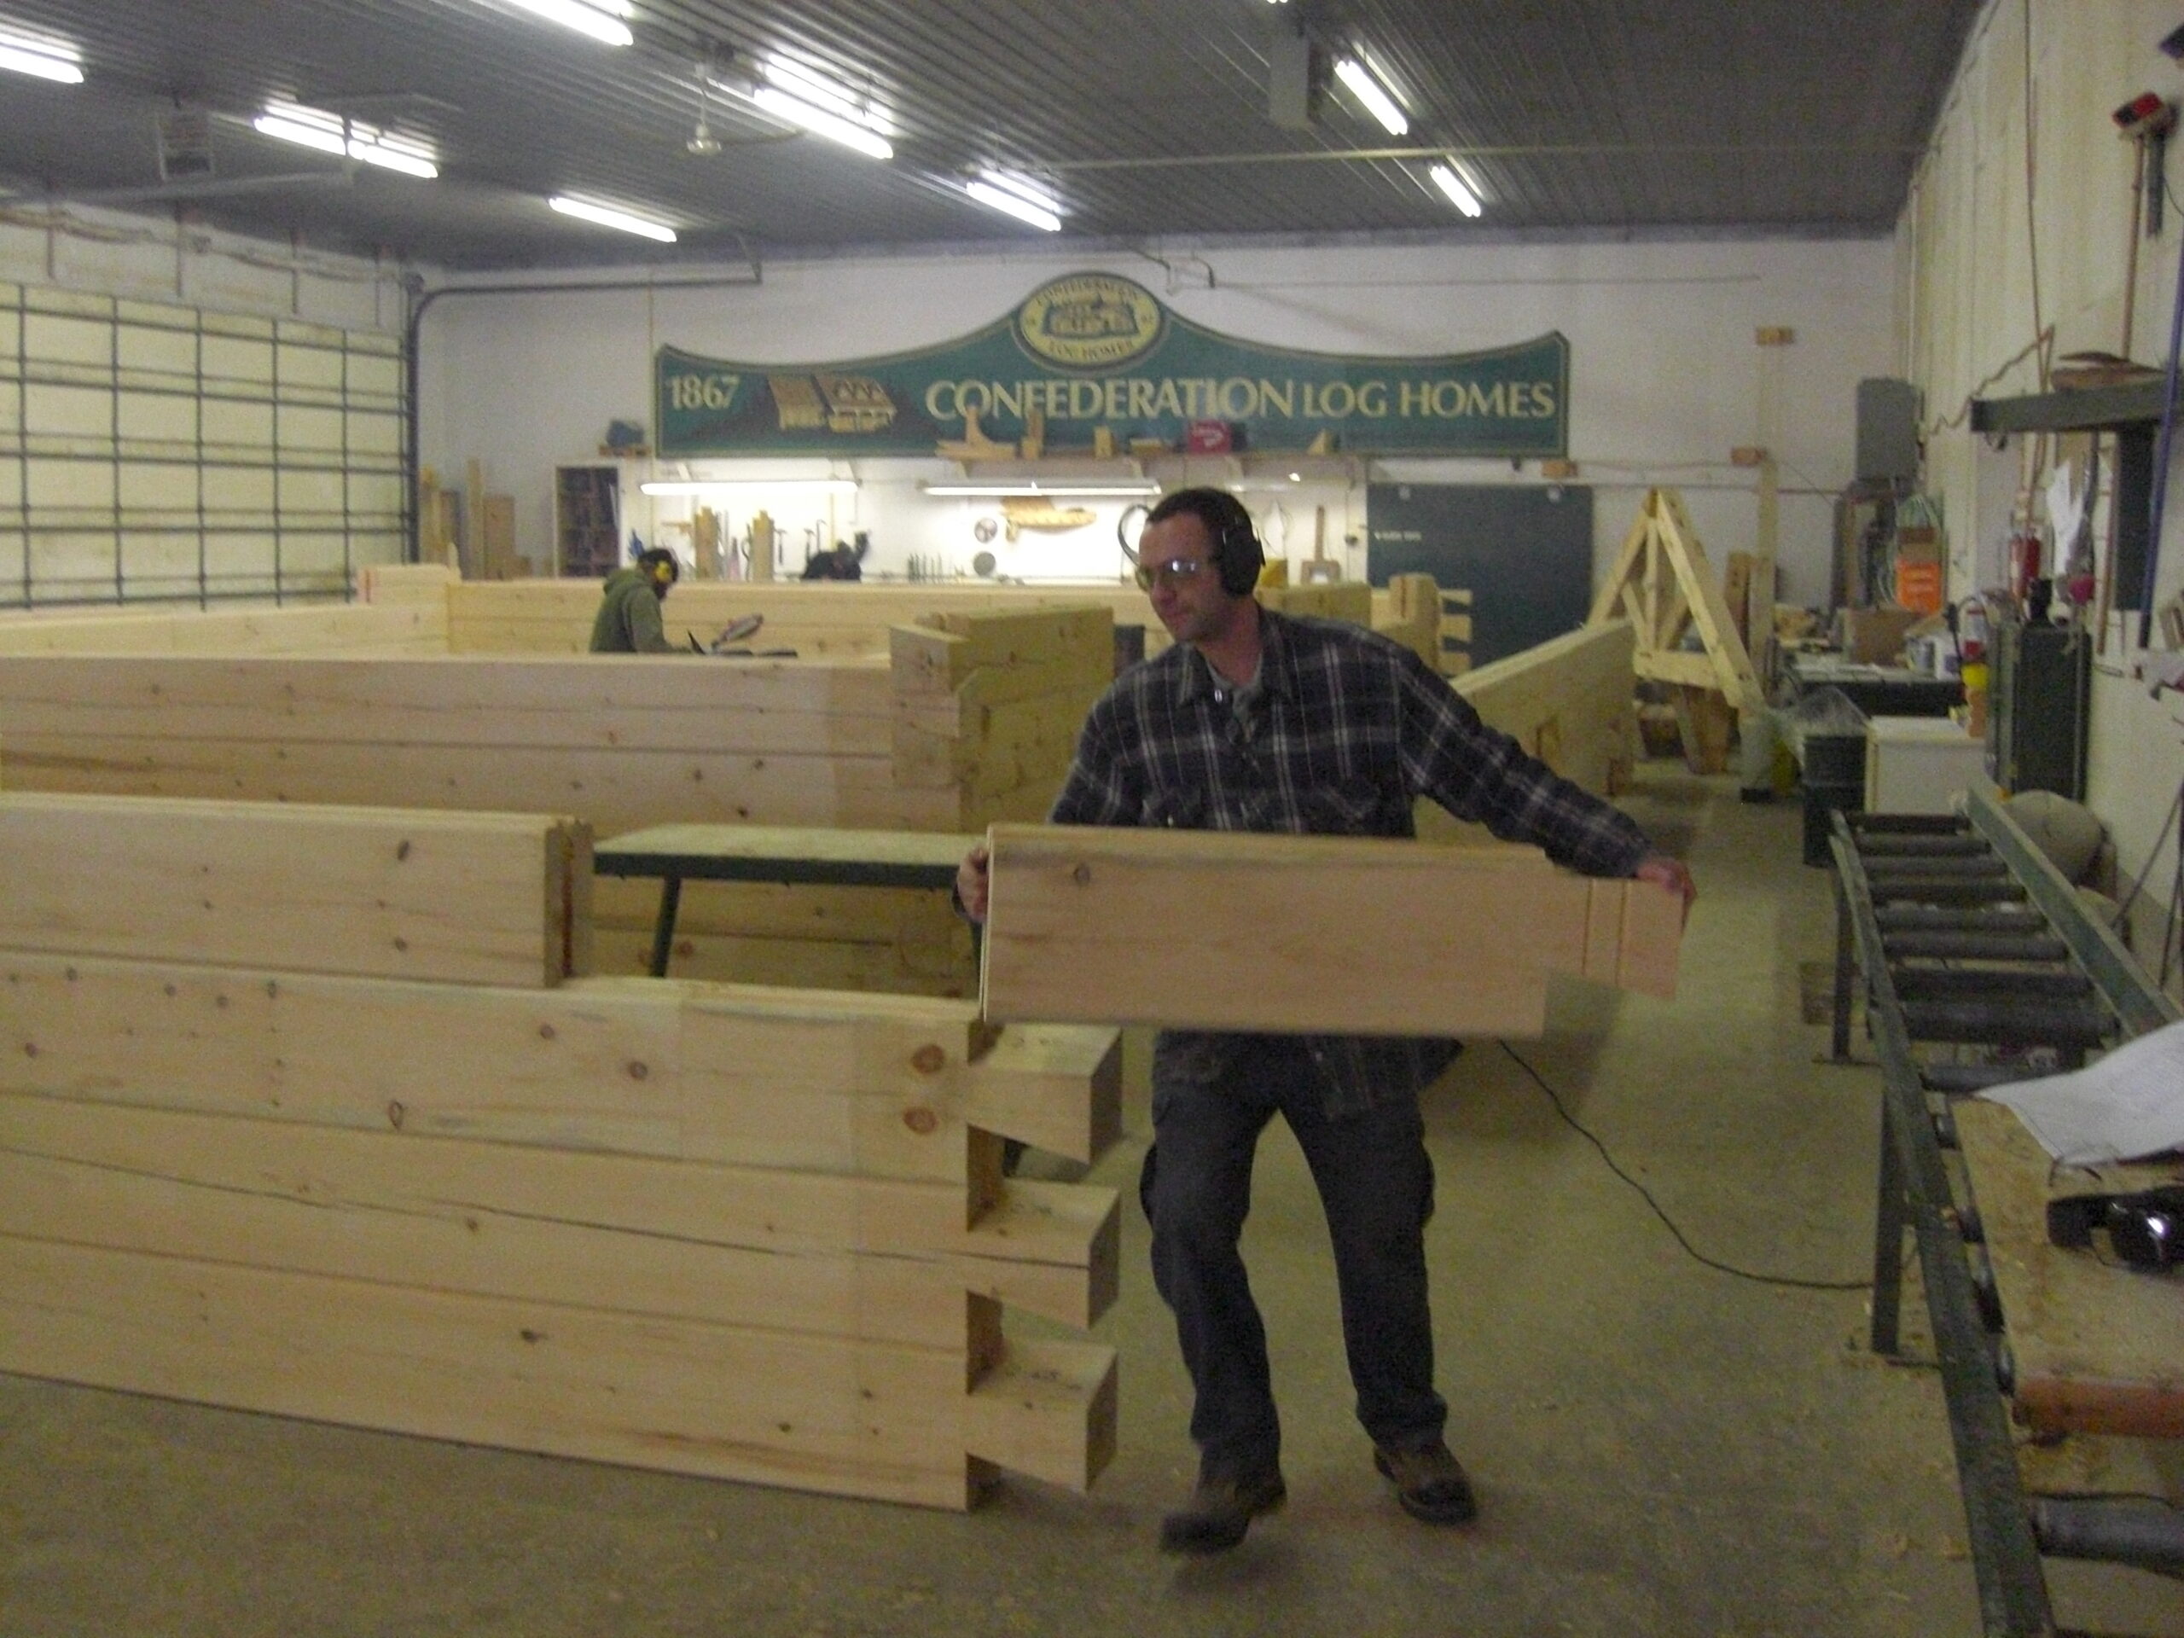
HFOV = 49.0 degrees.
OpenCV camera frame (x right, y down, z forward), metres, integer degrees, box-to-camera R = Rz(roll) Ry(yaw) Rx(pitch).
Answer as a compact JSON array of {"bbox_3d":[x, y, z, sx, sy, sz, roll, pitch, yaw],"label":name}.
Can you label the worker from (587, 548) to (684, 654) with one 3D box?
[{"bbox_3d":[-2.256,-0.569,12.092,0.680,1.580,0.520,-1,7,-14],"label":"worker"}]

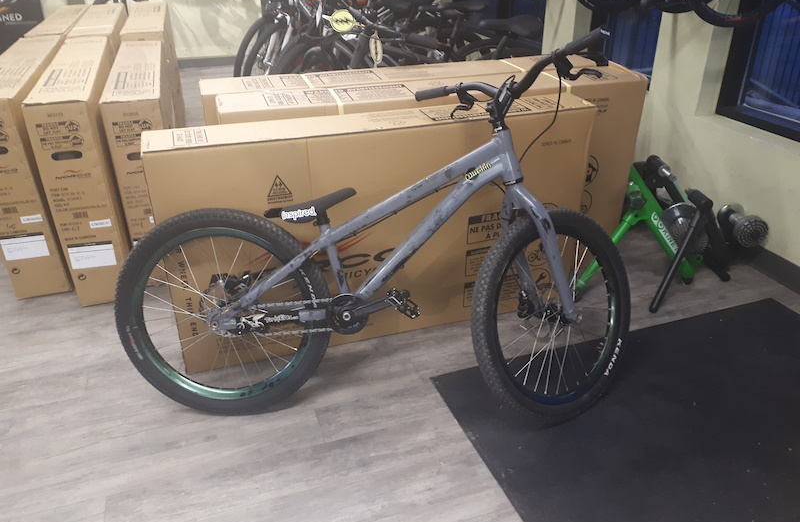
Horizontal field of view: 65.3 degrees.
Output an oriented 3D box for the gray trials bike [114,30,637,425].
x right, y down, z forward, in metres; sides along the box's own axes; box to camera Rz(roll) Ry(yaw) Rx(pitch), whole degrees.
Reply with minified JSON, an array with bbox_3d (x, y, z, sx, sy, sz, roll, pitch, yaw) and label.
[{"bbox_3d":[-0.047,-0.093,1.764,1.550,1.080,0.600,0,21,0],"label":"gray trials bike"}]

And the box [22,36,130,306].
[{"bbox_3d":[-1.384,-0.501,2.840,0.193,0.772,1.460,-10,30,-18],"label":"box"}]

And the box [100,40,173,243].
[{"bbox_3d":[-1.168,-0.542,2.949,0.196,0.739,1.382,-9,30,-16],"label":"box"}]

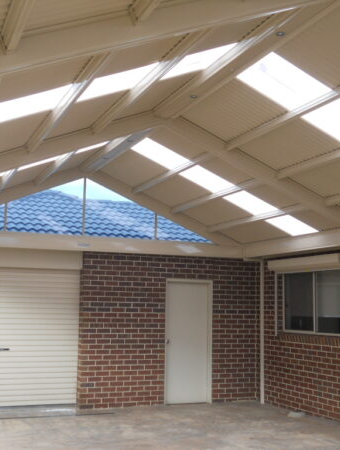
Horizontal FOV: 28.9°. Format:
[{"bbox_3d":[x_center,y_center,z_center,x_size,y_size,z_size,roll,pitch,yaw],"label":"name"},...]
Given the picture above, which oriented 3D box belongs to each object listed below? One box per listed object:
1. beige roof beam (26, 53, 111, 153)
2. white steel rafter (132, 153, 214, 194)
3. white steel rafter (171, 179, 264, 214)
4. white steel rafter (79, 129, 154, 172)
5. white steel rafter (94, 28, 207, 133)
[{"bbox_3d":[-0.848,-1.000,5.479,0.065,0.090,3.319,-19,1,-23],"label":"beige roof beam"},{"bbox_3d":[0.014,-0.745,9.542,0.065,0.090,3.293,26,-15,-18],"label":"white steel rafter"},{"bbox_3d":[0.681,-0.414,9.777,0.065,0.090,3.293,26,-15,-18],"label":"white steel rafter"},{"bbox_3d":[-0.739,-1.083,9.273,0.280,0.145,3.293,4,-8,-22],"label":"white steel rafter"},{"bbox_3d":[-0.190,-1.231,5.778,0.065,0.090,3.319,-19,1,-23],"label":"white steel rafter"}]

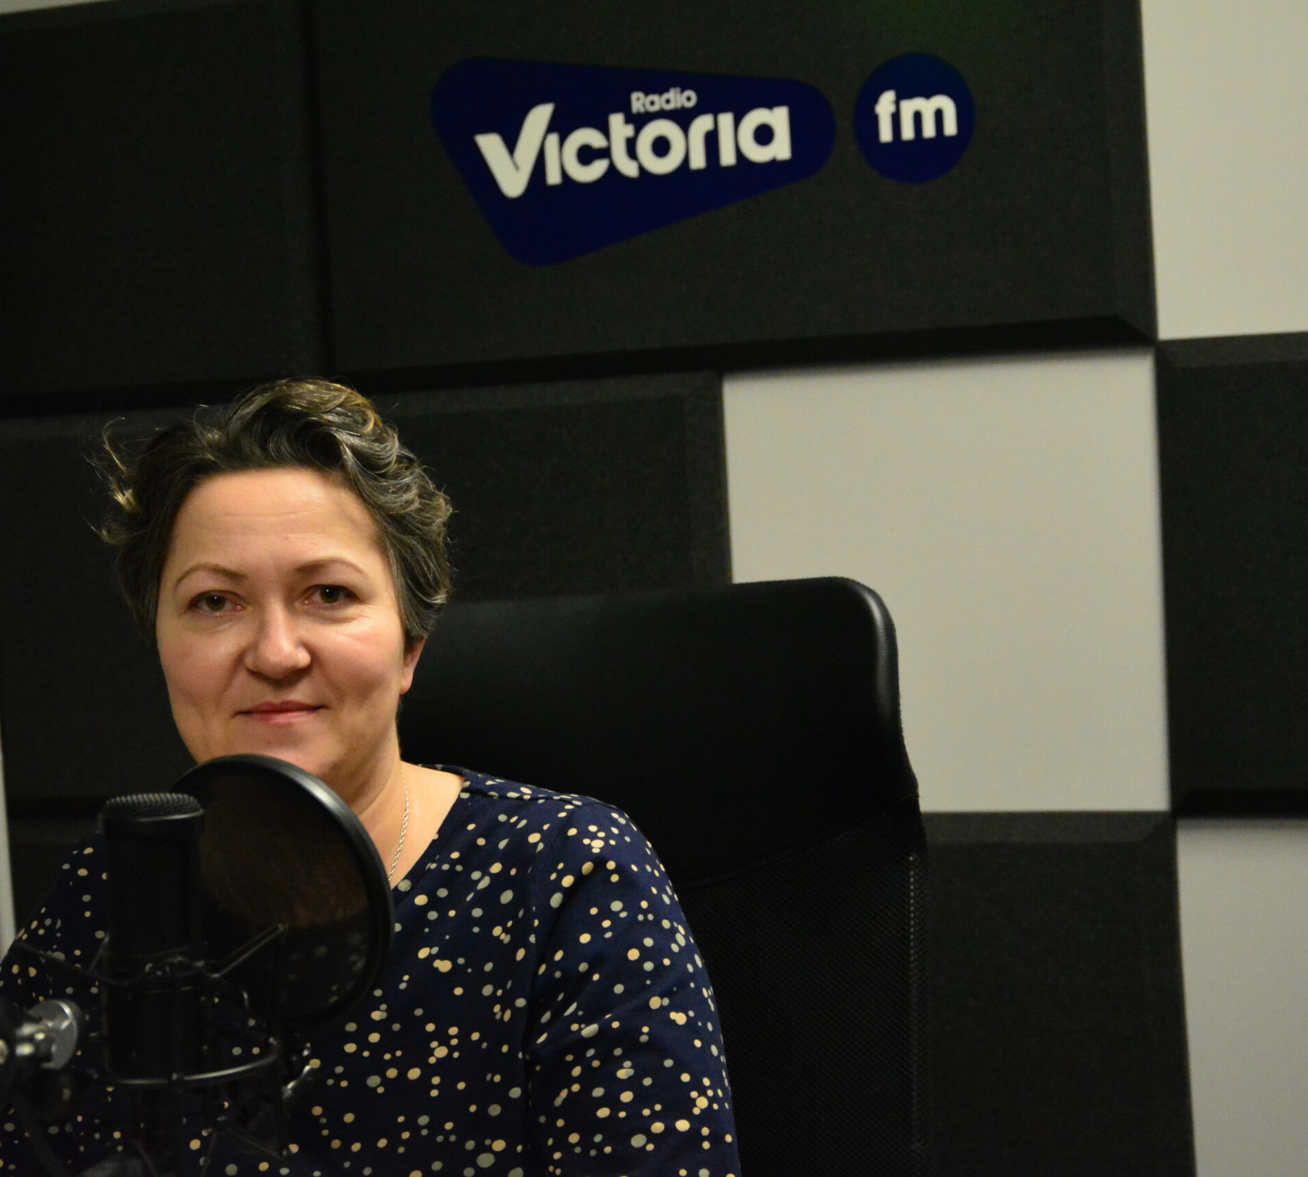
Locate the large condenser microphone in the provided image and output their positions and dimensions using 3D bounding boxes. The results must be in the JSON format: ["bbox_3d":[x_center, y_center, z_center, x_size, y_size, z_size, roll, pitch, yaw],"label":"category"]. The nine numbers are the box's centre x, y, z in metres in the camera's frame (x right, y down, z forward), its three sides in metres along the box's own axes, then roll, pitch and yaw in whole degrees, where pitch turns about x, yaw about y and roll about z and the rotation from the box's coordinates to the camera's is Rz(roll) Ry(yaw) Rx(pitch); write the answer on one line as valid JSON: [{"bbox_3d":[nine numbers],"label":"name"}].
[{"bbox_3d":[-0.253,0.196,1.570,0.054,0.187,0.054,-1,4,18],"label":"large condenser microphone"}]

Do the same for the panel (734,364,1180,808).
[{"bbox_3d":[0.320,-0.004,3.390,0.500,0.500,0.050,-2,3,25],"label":"panel"}]

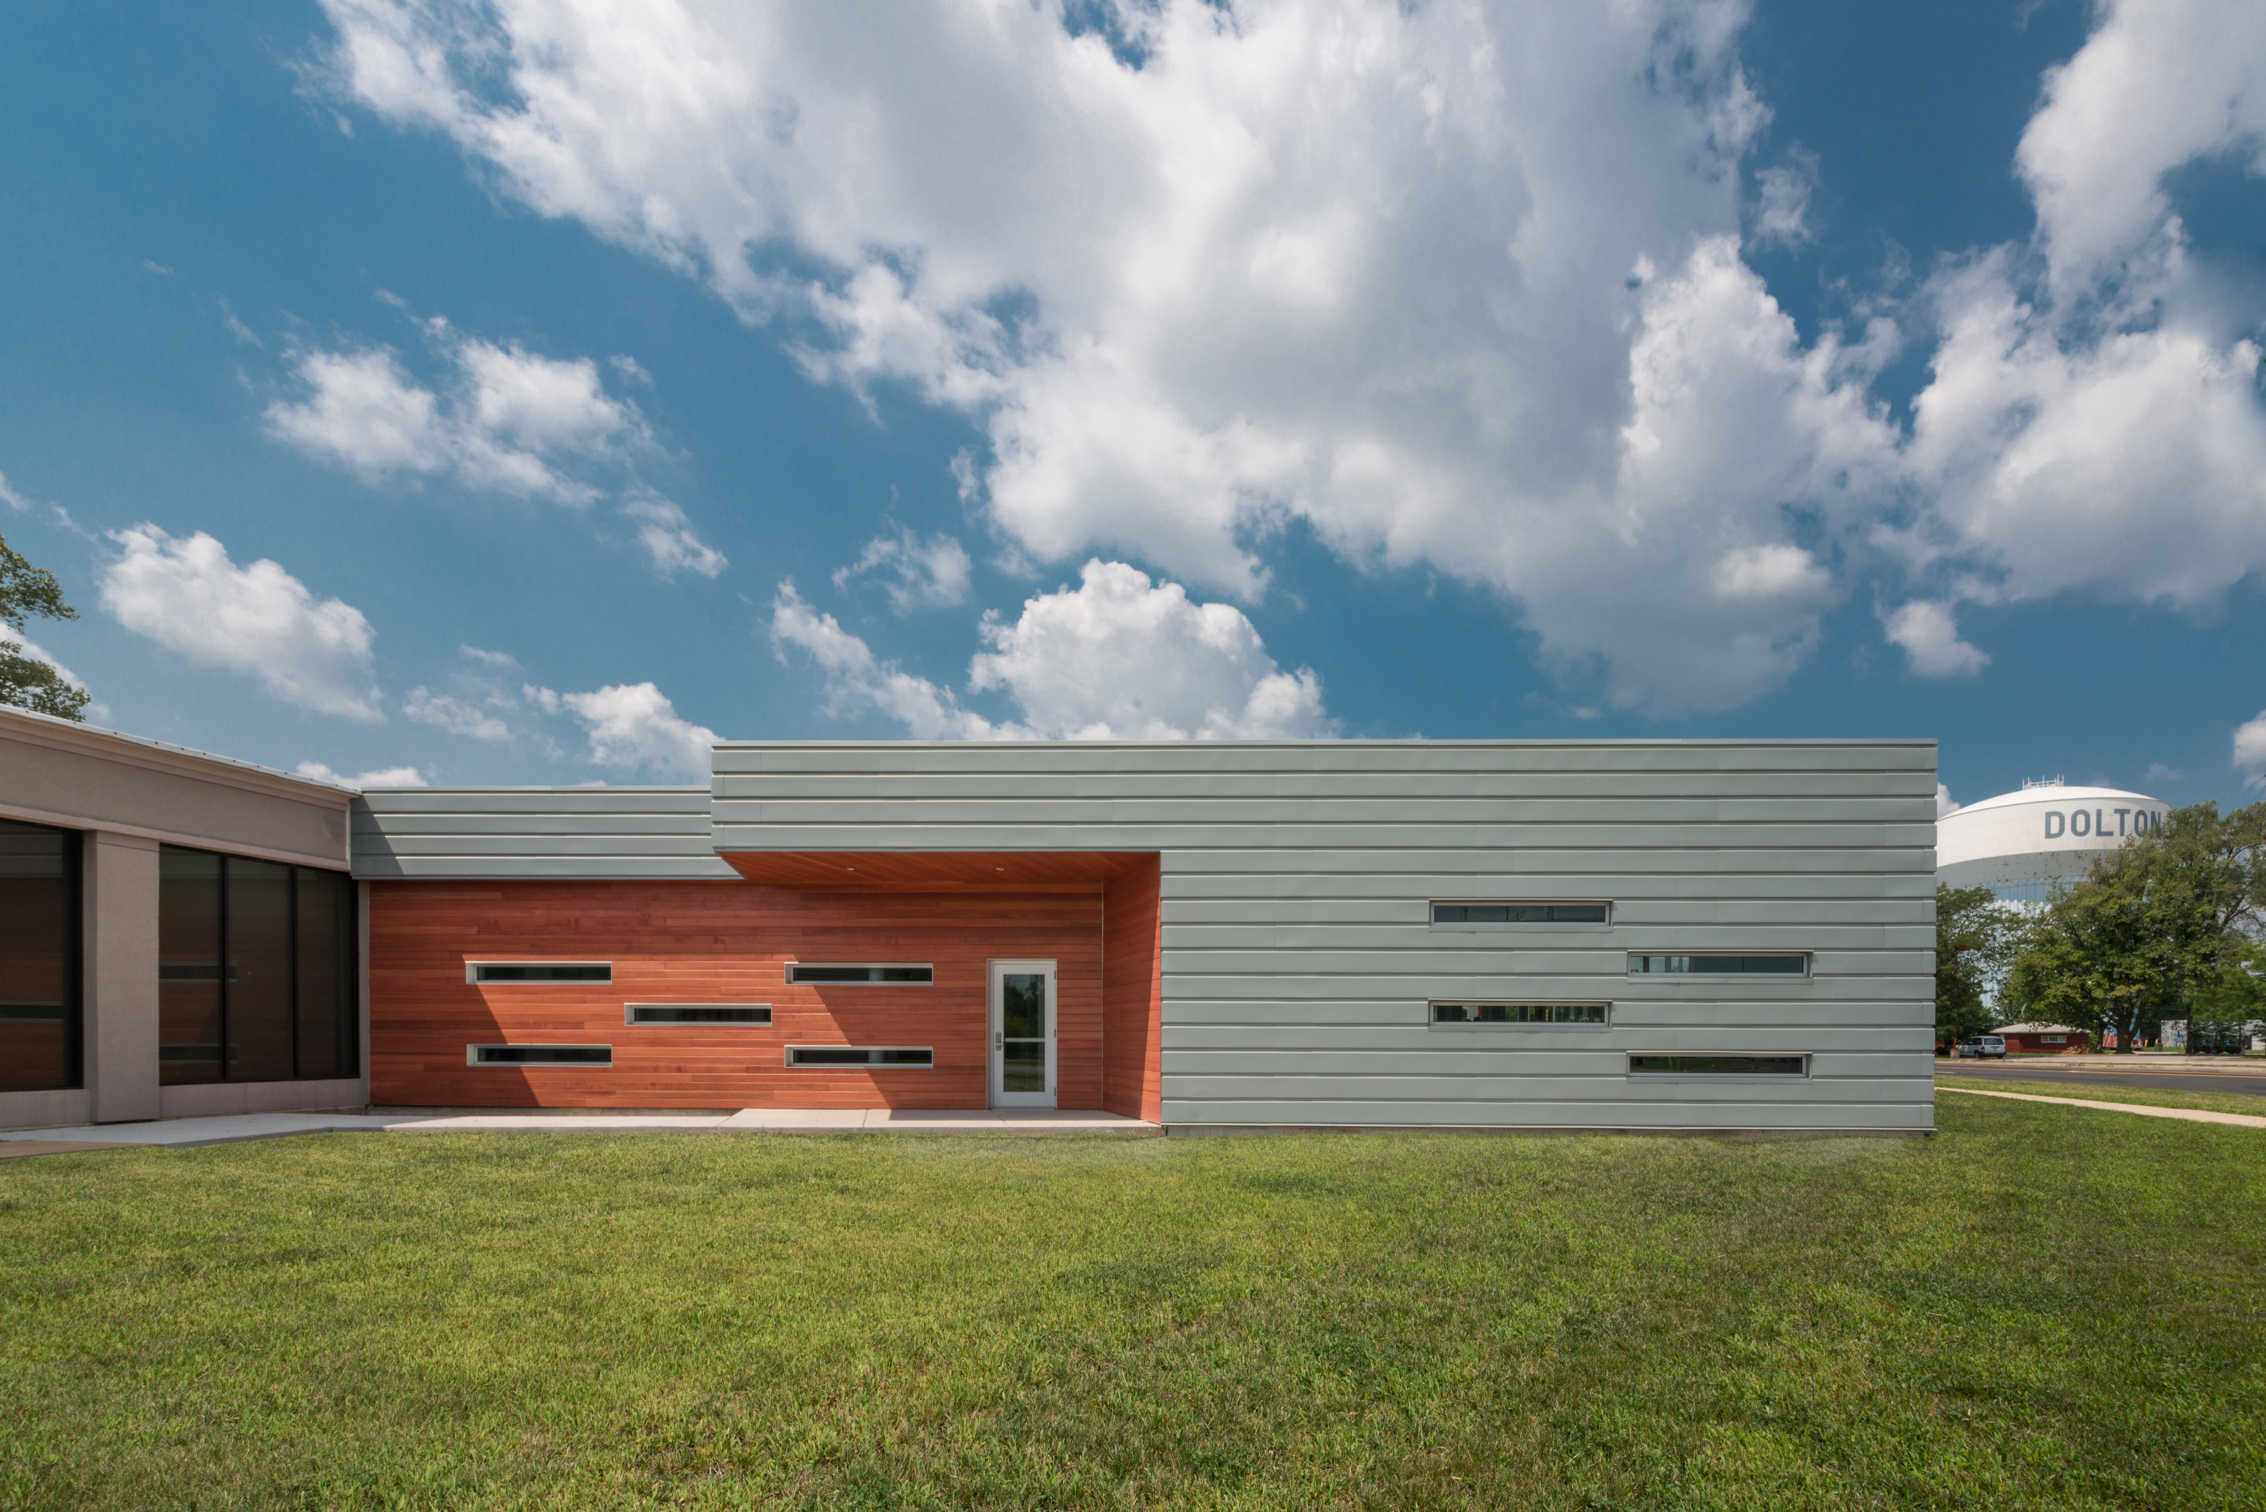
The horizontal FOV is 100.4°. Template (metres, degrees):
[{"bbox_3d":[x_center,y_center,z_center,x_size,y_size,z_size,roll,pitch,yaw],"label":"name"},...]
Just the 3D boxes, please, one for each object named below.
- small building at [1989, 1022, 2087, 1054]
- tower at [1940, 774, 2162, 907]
[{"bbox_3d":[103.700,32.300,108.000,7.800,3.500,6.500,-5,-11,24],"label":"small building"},{"bbox_3d":[119.100,20.700,125.000,27.000,36.400,27.000,-1,-10,8],"label":"tower"}]

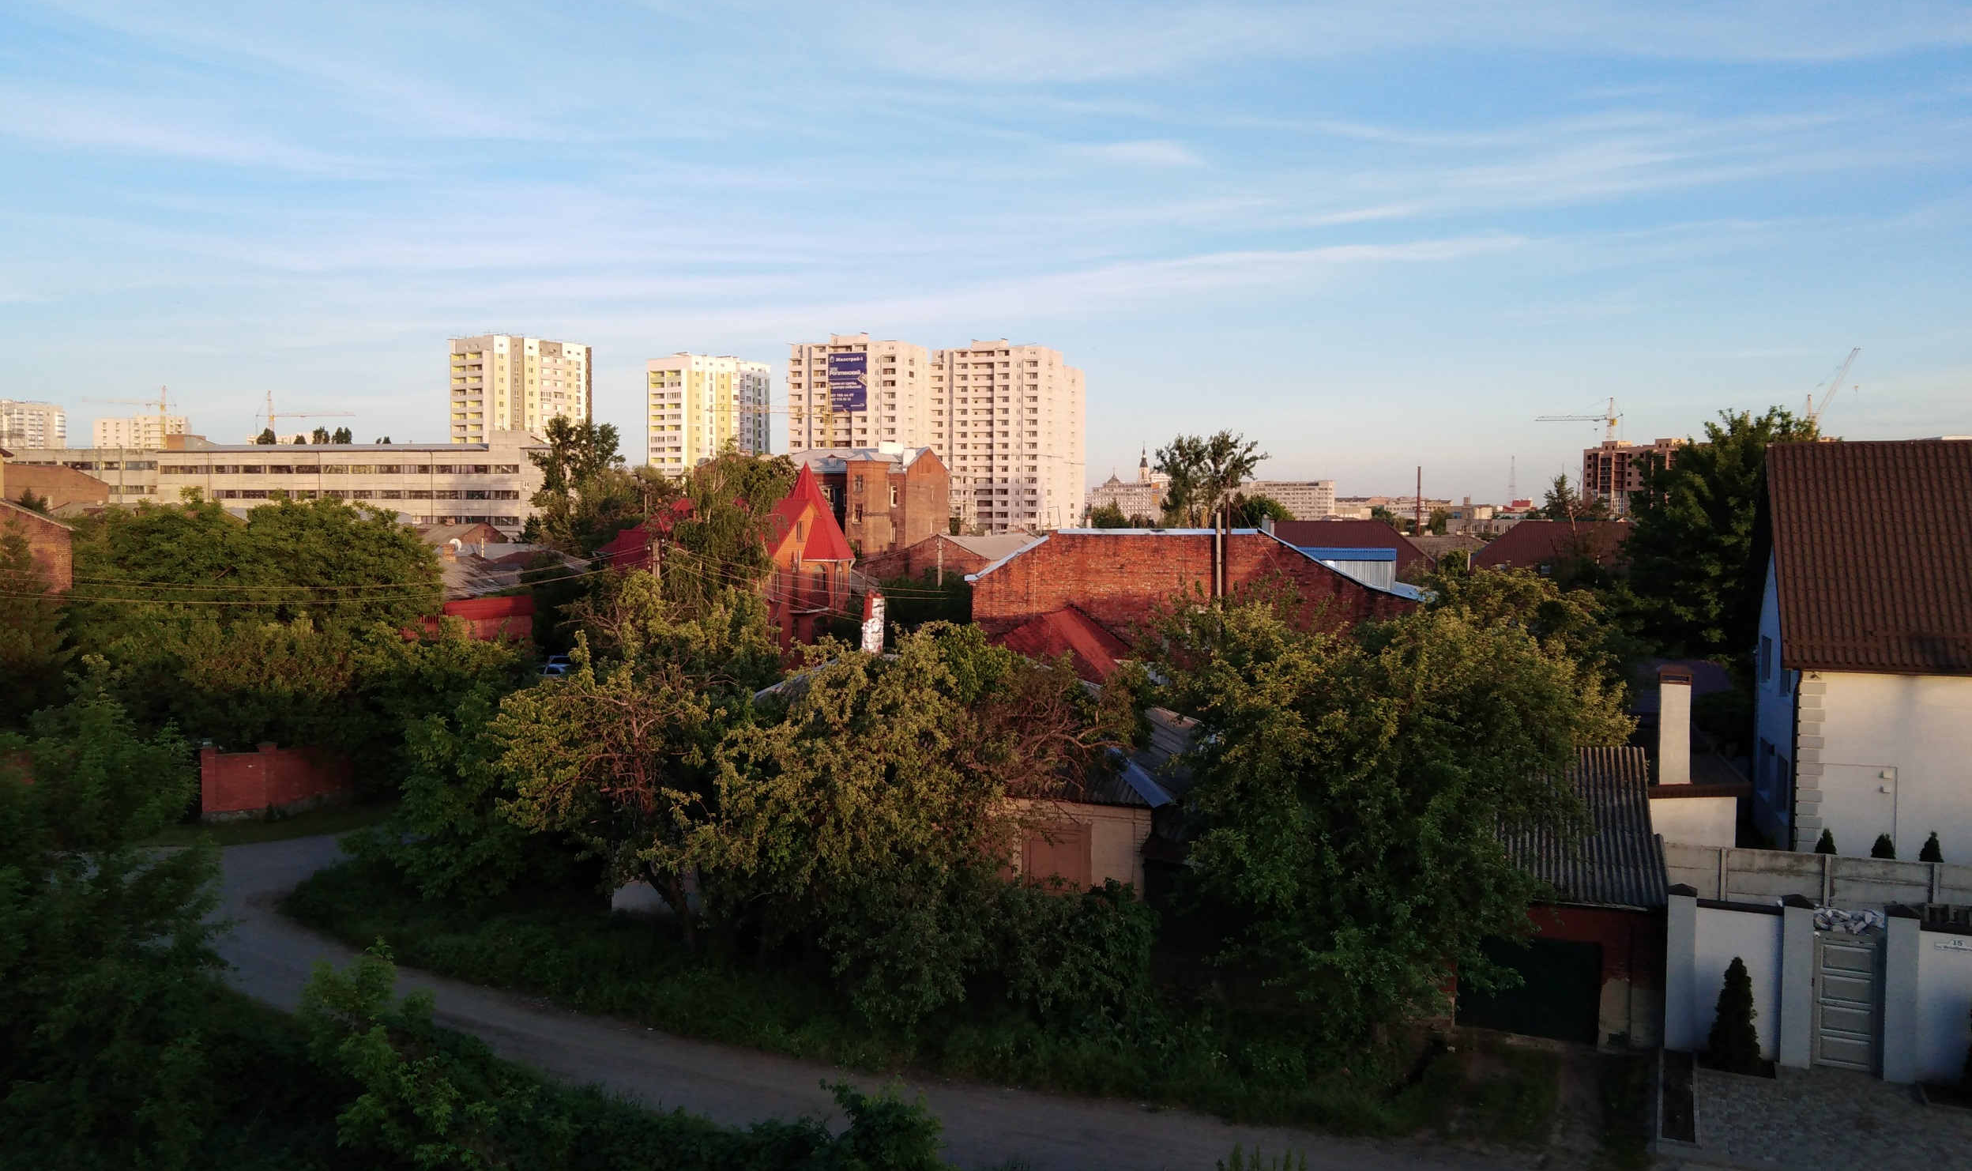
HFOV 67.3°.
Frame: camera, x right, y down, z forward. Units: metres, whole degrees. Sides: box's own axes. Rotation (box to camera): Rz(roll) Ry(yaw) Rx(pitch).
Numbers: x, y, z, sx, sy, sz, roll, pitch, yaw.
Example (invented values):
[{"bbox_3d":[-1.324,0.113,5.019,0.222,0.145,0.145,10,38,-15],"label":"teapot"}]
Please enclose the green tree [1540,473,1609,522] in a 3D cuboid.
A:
[{"bbox_3d":[45.327,-2.288,114.999,5.200,12.740,5.200,1,3,21],"label":"green tree"}]

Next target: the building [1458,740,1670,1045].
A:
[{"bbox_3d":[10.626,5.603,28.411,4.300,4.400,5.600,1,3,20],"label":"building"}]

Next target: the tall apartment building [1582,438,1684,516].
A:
[{"bbox_3d":[212.102,-28.627,477.433,15.000,35.300,33.000,-2,4,-44],"label":"tall apartment building"}]

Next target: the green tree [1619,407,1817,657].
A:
[{"bbox_3d":[23.937,0.503,48.094,6.800,12.500,6.500,1,3,26],"label":"green tree"}]

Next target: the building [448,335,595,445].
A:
[{"bbox_3d":[-116.478,-34.193,370.610,18.500,51.650,28.000,2,3,38],"label":"building"}]

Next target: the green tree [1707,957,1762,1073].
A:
[{"bbox_3d":[12.303,7.003,24.334,0.800,1.800,0.780,2,3,27],"label":"green tree"}]

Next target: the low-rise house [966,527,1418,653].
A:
[{"bbox_3d":[8.803,2.277,53.413,15.150,8.620,12.000,2,3,25],"label":"low-rise house"}]

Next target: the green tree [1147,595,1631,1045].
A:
[{"bbox_3d":[7.024,4.000,25.801,7.900,7.610,7.200,1,3,15],"label":"green tree"}]

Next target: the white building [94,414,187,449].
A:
[{"bbox_3d":[-367.021,-49.003,643.307,38.000,48.310,16.000,-1,3,-15],"label":"white building"}]

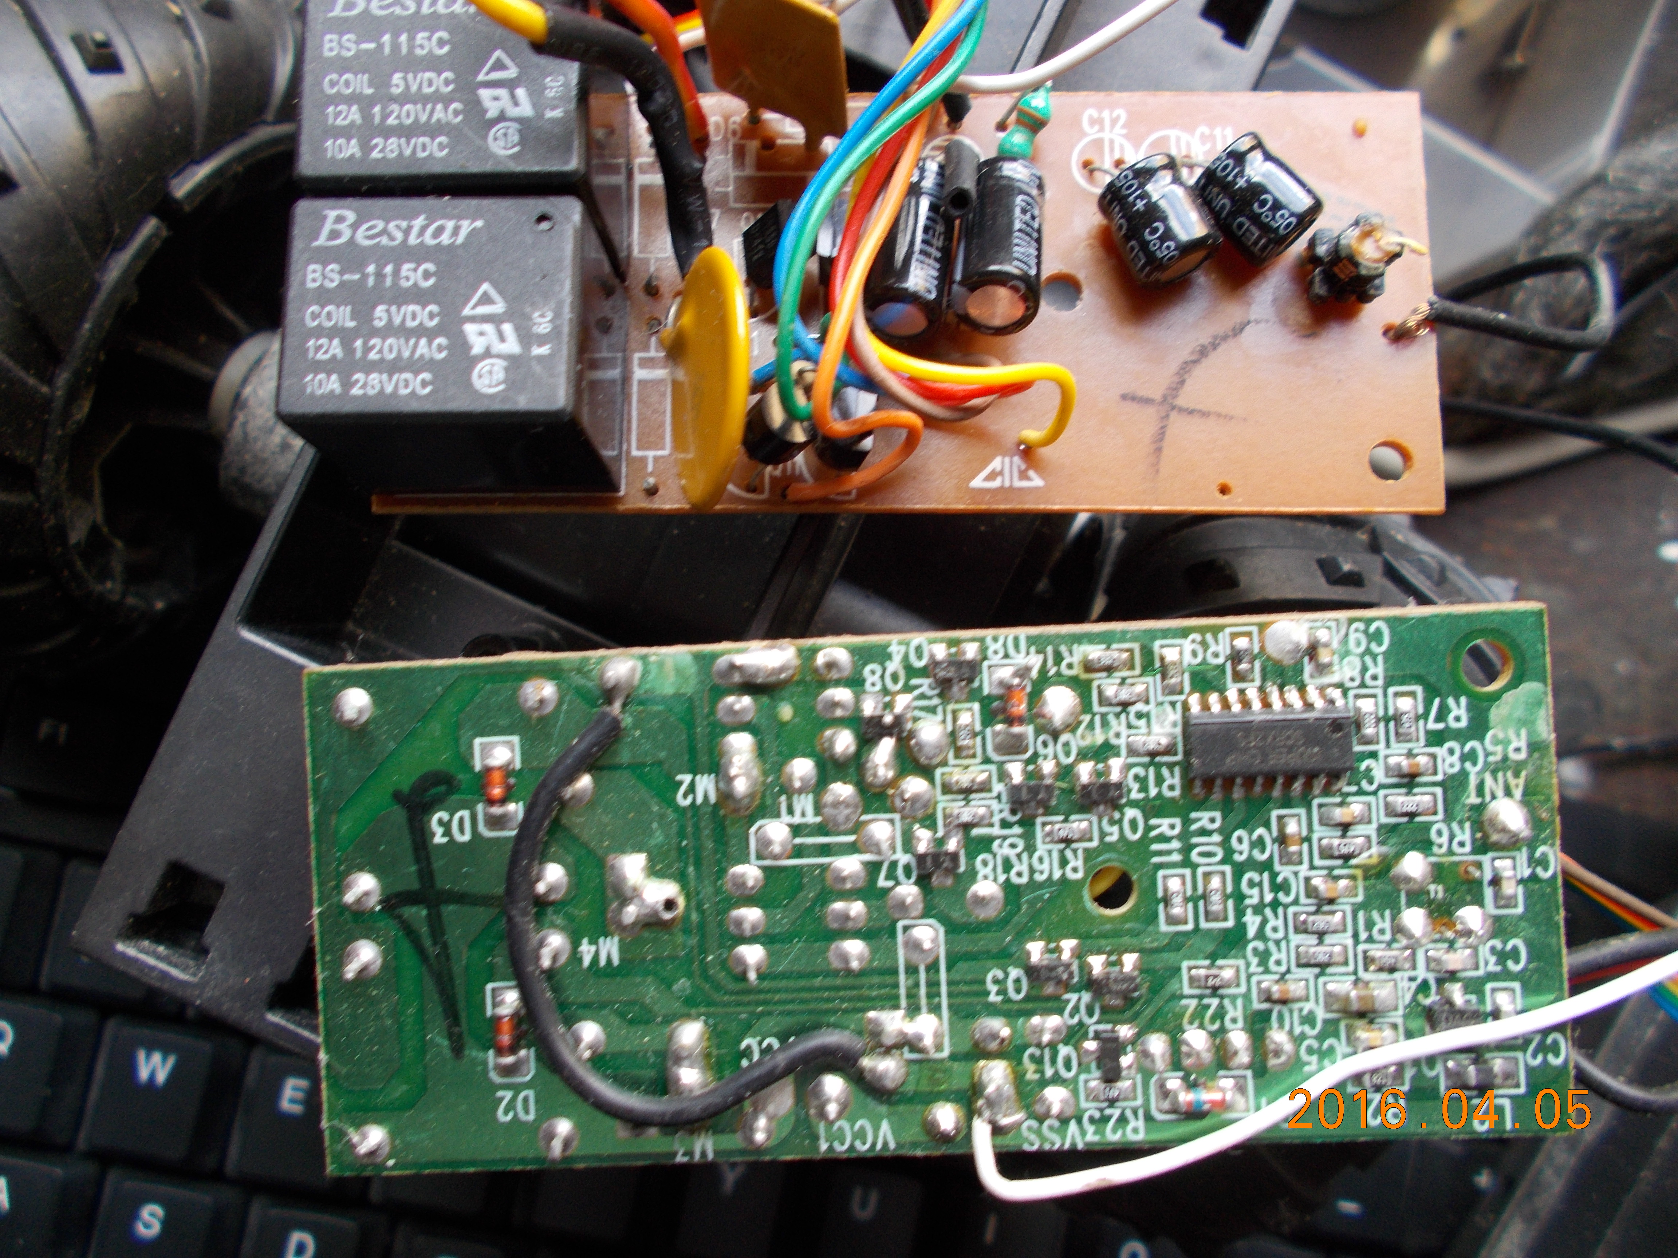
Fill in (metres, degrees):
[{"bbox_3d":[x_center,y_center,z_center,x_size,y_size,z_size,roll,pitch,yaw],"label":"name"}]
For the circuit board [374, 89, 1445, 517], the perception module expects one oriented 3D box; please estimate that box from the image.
[{"bbox_3d":[0.005,-0.025,0.095,0.078,0.002,0.032,0,82,1],"label":"circuit board"}]

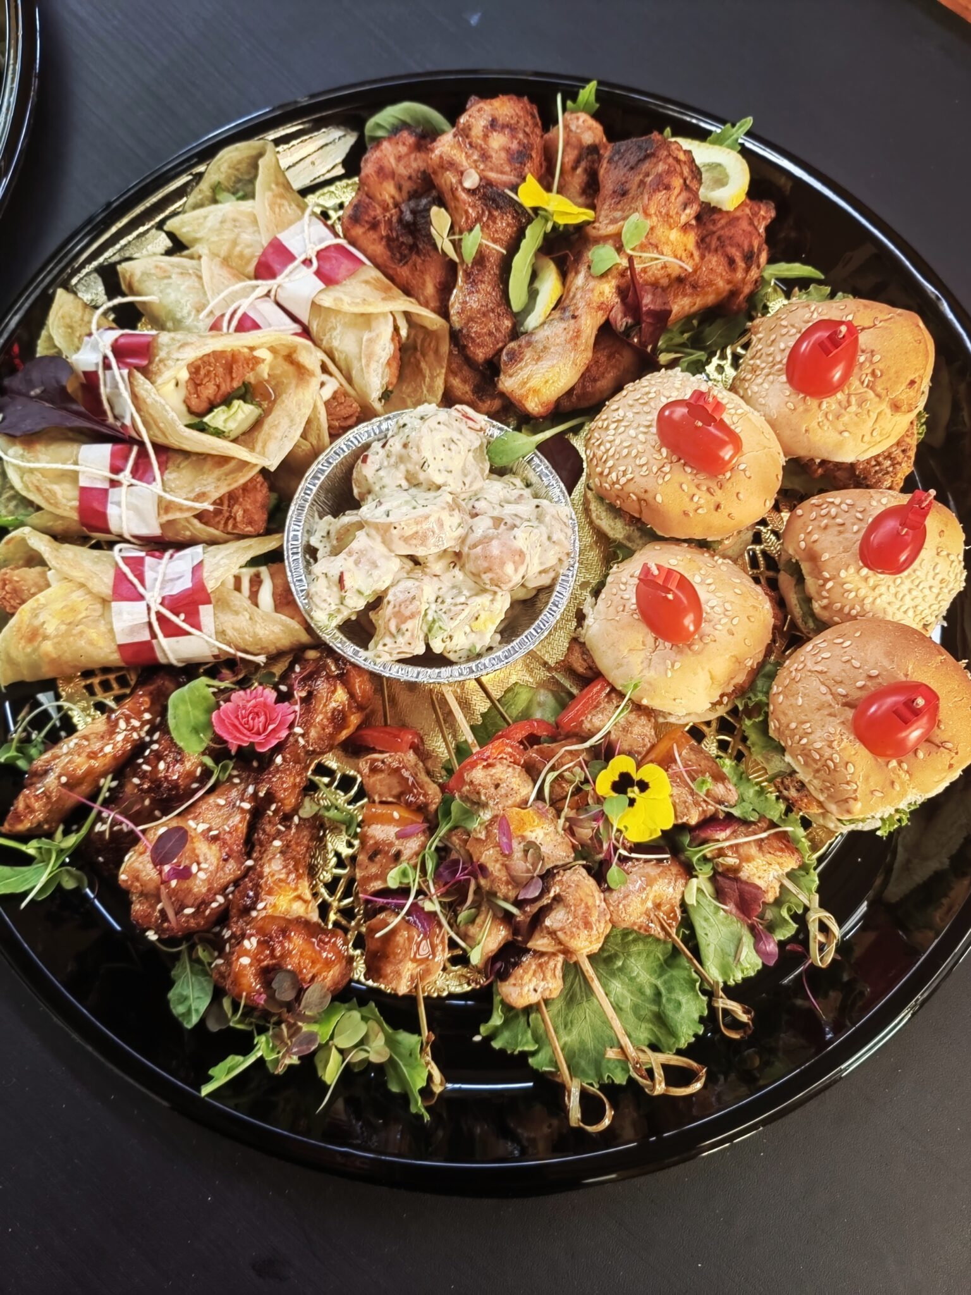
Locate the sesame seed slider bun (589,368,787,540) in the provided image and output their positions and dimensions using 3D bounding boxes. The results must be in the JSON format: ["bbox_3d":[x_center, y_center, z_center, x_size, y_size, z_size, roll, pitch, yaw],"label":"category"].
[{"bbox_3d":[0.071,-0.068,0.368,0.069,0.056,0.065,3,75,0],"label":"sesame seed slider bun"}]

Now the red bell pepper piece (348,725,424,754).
[{"bbox_3d":[-0.038,0.035,0.386,0.029,0.013,0.012,4,76,2],"label":"red bell pepper piece"}]

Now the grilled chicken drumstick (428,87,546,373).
[{"bbox_3d":[0.001,-0.173,0.416,0.047,0.043,0.114,2,76,1],"label":"grilled chicken drumstick"}]

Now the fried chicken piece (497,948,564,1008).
[{"bbox_3d":[0.017,0.122,0.375,0.023,0.023,0.023,-14,78,-5],"label":"fried chicken piece"}]

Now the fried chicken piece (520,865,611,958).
[{"bbox_3d":[0.026,0.088,0.336,0.030,0.025,0.032,41,78,9],"label":"fried chicken piece"}]

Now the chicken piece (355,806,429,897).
[{"bbox_3d":[-0.036,0.077,0.384,0.027,0.025,0.033,5,77,0],"label":"chicken piece"}]

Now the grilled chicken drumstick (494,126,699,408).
[{"bbox_3d":[0.047,-0.151,0.408,0.046,0.043,0.121,24,77,6],"label":"grilled chicken drumstick"}]

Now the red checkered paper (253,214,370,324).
[{"bbox_3d":[-0.073,-0.158,0.422,0.036,0.032,0.032,-41,79,-9],"label":"red checkered paper"}]

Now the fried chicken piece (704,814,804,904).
[{"bbox_3d":[0.101,0.079,0.380,0.035,0.025,0.032,30,78,5],"label":"fried chicken piece"}]

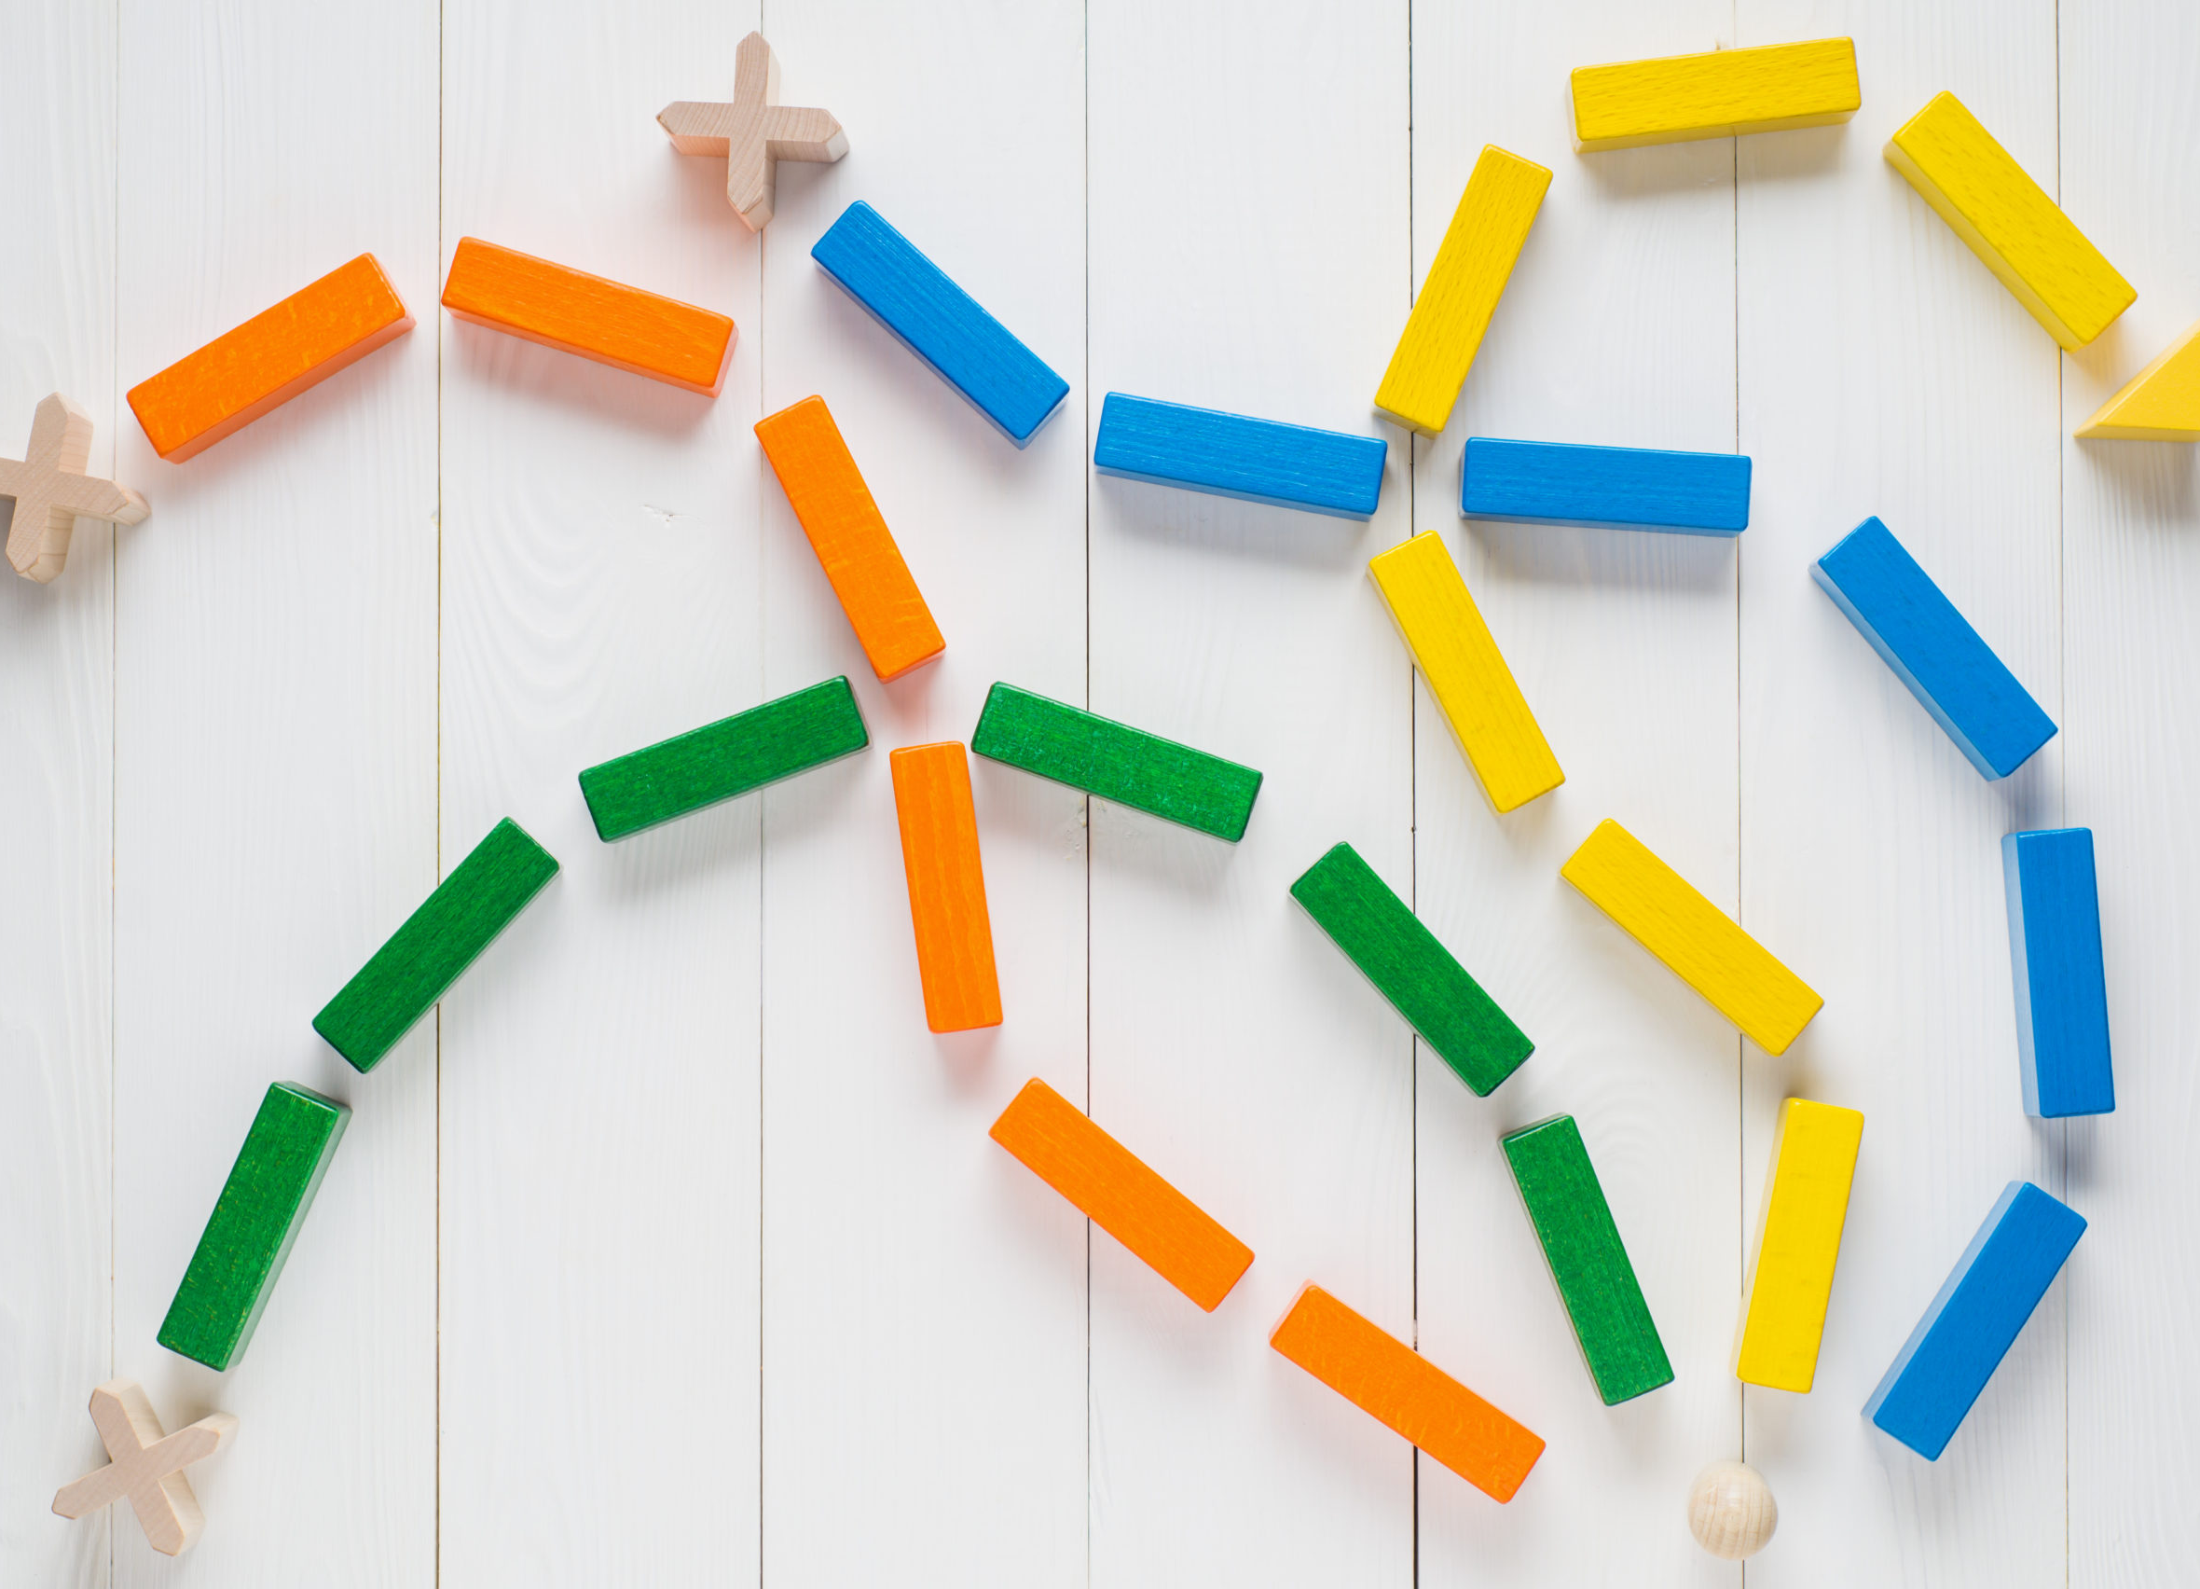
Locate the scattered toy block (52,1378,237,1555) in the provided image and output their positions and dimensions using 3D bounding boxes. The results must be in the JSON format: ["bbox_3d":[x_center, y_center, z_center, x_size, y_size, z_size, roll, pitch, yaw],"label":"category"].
[{"bbox_3d":[-0.249,0.176,1.300,0.035,0.030,0.033,20,89,1],"label":"scattered toy block"}]

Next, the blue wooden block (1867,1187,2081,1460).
[{"bbox_3d":[0.229,0.137,1.301,0.020,0.021,0.075,33,89,1],"label":"blue wooden block"}]

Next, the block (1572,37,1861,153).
[{"bbox_3d":[0.162,-0.185,1.318,0.075,0.021,0.020,-6,88,0],"label":"block"}]

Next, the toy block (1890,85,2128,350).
[{"bbox_3d":[0.241,-0.151,1.317,0.020,0.021,0.075,-43,89,-2],"label":"toy block"}]

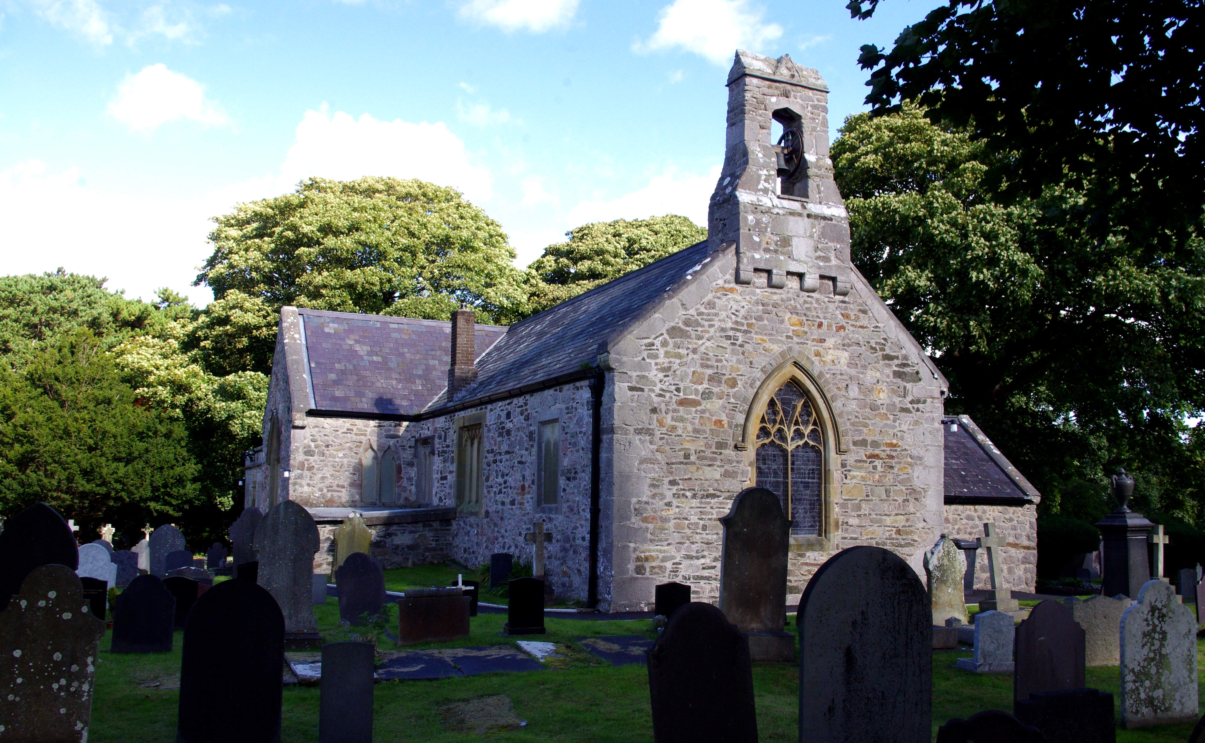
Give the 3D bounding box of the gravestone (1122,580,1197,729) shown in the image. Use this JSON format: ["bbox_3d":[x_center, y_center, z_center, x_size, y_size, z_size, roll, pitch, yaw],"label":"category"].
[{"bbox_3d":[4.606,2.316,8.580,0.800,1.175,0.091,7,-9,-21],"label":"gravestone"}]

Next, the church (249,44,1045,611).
[{"bbox_3d":[-1.001,0.616,30.199,14.790,10.231,24.312,5,-9,-24],"label":"church"}]

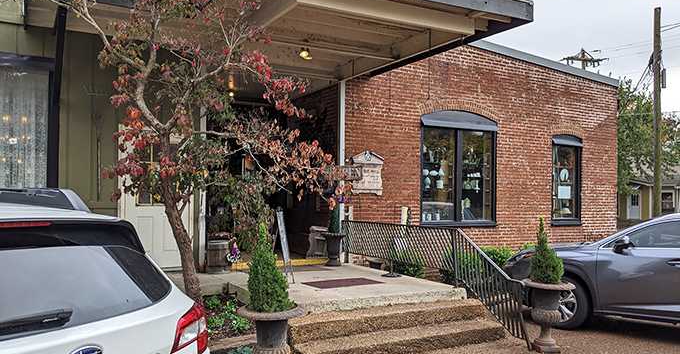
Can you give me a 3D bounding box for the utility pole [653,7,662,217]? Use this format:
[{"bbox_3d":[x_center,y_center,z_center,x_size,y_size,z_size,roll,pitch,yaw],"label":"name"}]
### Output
[{"bbox_3d":[12.583,-1.960,21.000,0.310,9.600,0.310,2,-3,-28],"label":"utility pole"}]

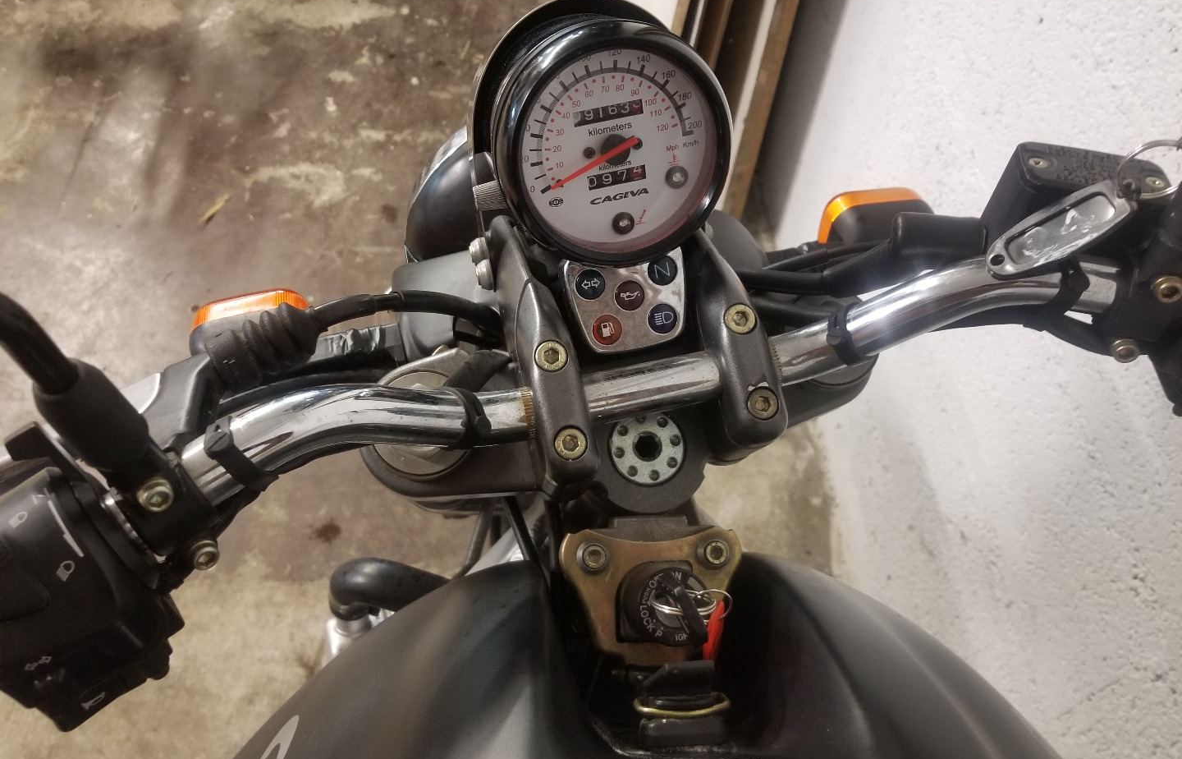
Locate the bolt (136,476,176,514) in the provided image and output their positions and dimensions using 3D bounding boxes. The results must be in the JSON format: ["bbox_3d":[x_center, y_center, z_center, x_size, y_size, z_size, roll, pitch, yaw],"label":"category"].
[{"bbox_3d":[-0.141,0.037,0.288,0.011,0.011,0.008,-20,26,-27],"label":"bolt"}]

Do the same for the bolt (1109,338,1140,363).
[{"bbox_3d":[0.207,-0.011,0.345,0.011,0.011,0.008,-1,25,13],"label":"bolt"}]

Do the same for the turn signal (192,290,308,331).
[{"bbox_3d":[-0.173,-0.015,0.466,0.064,0.042,0.038,-11,55,-12],"label":"turn signal"}]

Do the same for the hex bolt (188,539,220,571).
[{"bbox_3d":[-0.135,0.061,0.310,0.011,0.011,0.008,-19,27,-25],"label":"hex bolt"}]

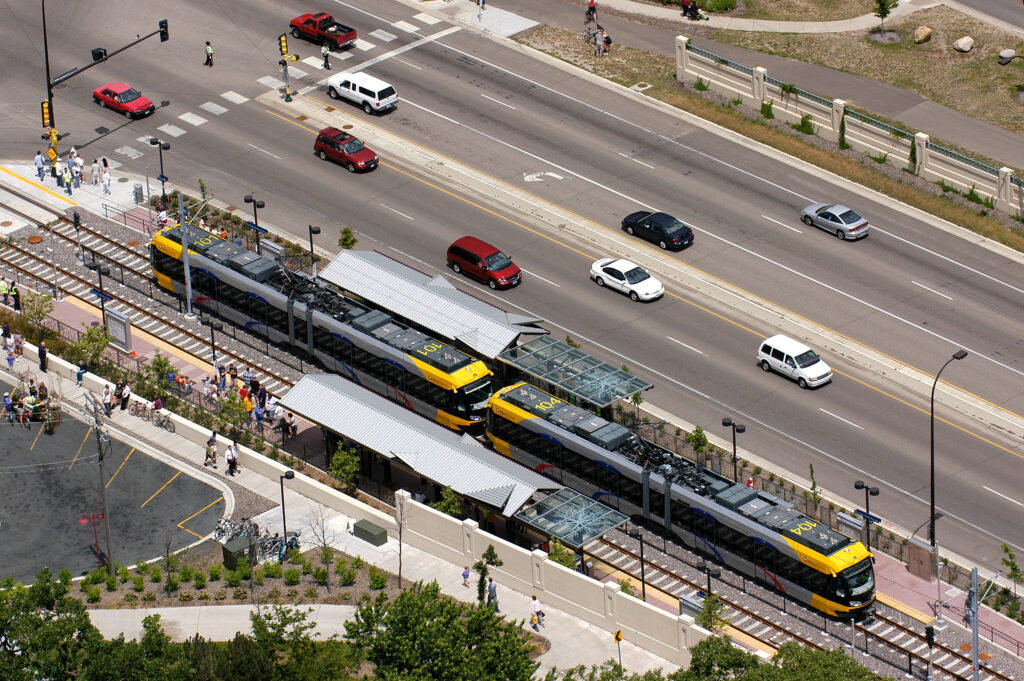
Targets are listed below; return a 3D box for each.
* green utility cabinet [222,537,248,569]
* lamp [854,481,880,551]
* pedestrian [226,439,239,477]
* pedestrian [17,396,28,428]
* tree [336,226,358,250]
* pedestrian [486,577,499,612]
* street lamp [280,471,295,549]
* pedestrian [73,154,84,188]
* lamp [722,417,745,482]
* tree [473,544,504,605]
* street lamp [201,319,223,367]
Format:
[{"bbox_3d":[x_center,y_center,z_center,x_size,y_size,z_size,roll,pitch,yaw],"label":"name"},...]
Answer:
[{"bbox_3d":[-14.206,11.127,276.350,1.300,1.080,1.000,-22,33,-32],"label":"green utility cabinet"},{"bbox_3d":[18.183,9.422,271.195,0.480,4.400,1.750,-25,35,-35],"label":"lamp"},{"bbox_3d":[-14.997,6.360,283.986,0.550,1.770,0.420,-18,31,-27],"label":"pedestrian"},{"bbox_3d":[-26.810,3.901,290.146,0.450,1.720,0.520,1,28,8],"label":"pedestrian"},{"bbox_3d":[-9.357,-4.802,305.926,1.250,3.600,1.250,-26,36,-36],"label":"tree"},{"bbox_3d":[-1.002,13.077,273.086,0.600,1.780,0.500,21,36,36],"label":"pedestrian"},{"bbox_3d":[-11.569,8.872,275.975,0.850,4.450,0.450,-25,35,-35],"label":"street lamp"},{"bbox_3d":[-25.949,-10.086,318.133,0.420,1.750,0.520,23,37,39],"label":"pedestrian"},{"bbox_3d":[12.268,6.618,292.387,0.550,4.700,1.500,-27,37,-36],"label":"lamp"},{"bbox_3d":[-1.308,12.629,283.760,1.700,3.950,1.500,-2,30,1],"label":"tree"},{"bbox_3d":[-16.231,1.077,290.620,0.480,4.400,1.600,-25,35,-35],"label":"street lamp"}]

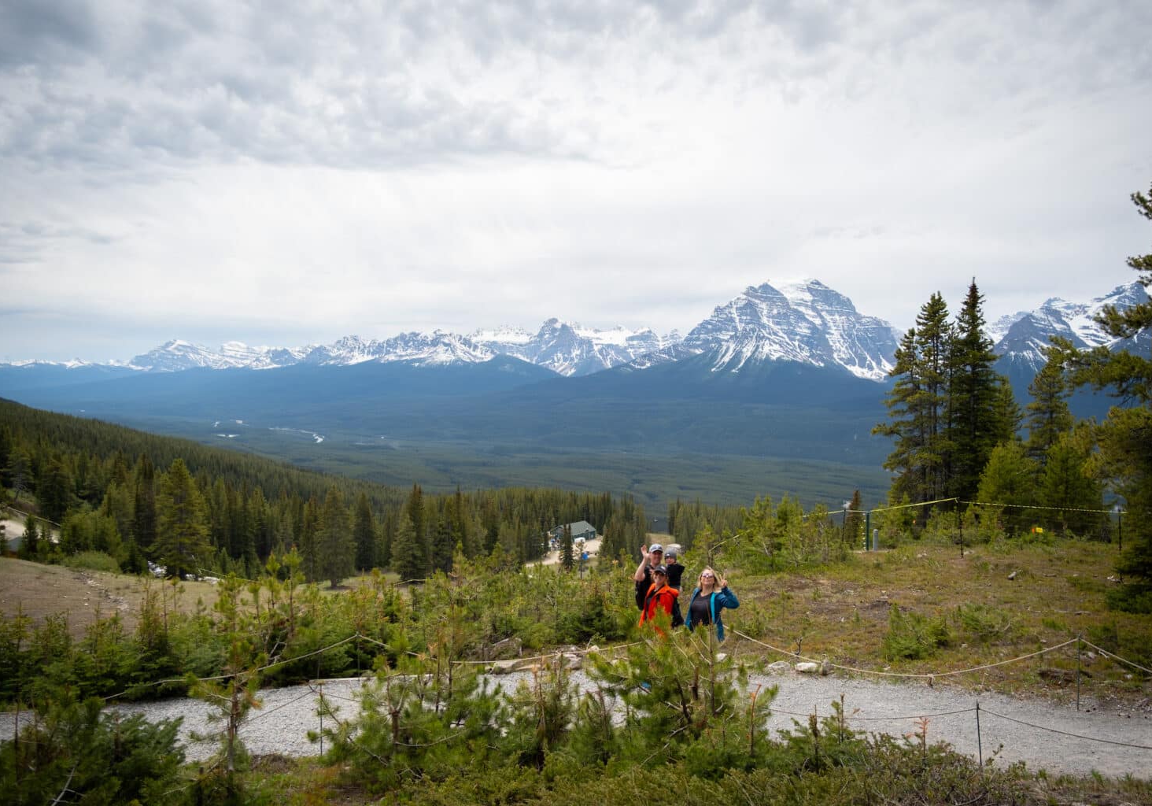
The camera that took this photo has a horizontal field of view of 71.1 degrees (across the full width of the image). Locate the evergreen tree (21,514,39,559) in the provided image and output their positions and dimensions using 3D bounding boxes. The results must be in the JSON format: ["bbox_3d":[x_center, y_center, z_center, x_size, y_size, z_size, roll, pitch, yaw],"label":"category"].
[{"bbox_3d":[-43.352,10.693,64.000,1.430,3.830,1.430,0,2,0],"label":"evergreen tree"}]

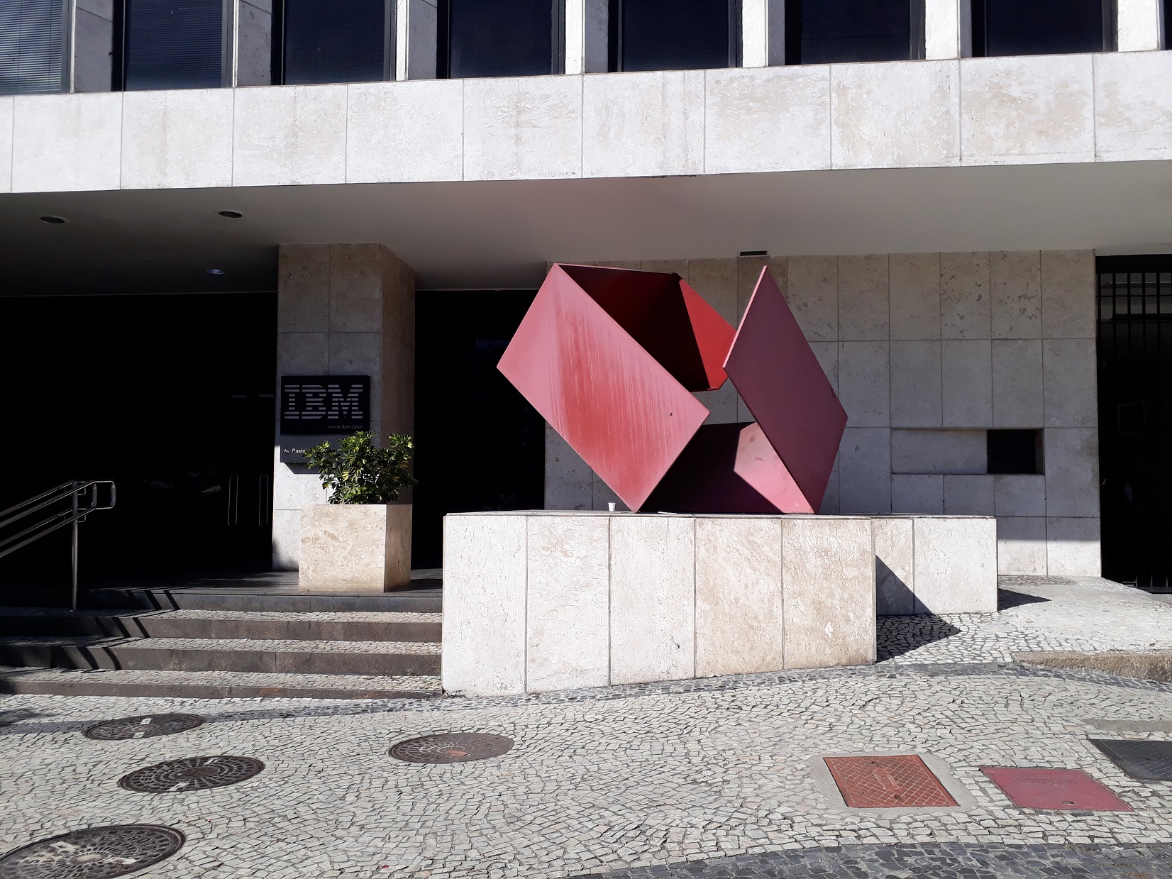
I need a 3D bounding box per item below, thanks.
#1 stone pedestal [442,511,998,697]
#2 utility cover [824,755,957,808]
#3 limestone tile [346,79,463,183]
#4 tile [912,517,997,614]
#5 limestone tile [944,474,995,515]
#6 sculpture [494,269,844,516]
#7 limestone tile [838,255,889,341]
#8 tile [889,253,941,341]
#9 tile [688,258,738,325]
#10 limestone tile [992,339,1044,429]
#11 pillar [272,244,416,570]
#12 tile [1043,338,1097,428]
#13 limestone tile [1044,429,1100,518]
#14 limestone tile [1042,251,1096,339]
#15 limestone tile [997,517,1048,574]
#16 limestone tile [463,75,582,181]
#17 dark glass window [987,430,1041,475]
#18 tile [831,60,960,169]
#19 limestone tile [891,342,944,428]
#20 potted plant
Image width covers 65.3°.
[{"bbox_3d":[1.292,1.278,8.072,4.312,1.283,3.500,0,-3,6],"label":"stone pedestal"},{"bbox_3d":[1.232,1.410,3.749,0.409,0.030,0.647,-3,-4,7],"label":"utility cover"},{"bbox_3d":[-1.546,-2.628,7.826,1.020,0.871,0.041,0,-3,5],"label":"limestone tile"},{"bbox_3d":[2.868,0.986,7.125,0.636,0.737,0.030,0,-2,6],"label":"tile"},{"bbox_3d":[4.125,0.608,9.894,0.540,0.442,0.030,0,-2,6],"label":"limestone tile"},{"bbox_3d":[0.788,-0.444,8.223,3.041,2.166,1.800,0,-3,6],"label":"sculpture"},{"bbox_3d":[3.466,-1.769,11.426,0.618,1.093,0.040,0,-3,6],"label":"limestone tile"},{"bbox_3d":[3.653,-1.579,10.161,0.556,0.976,0.041,0,-3,5],"label":"tile"},{"bbox_3d":[1.426,-1.566,10.246,0.559,0.959,0.030,0,-2,6],"label":"tile"},{"bbox_3d":[4.637,-0.601,9.825,0.523,0.953,0.030,0,-3,5],"label":"limestone tile"},{"bbox_3d":[-2.707,-0.326,10.407,1.147,3.506,1.229,0,-3,5],"label":"pillar"},{"bbox_3d":[5.883,-0.685,11.123,0.623,1.086,0.040,0,-3,6],"label":"tile"},{"bbox_3d":[5.167,0.348,9.729,0.547,0.949,0.030,0,-3,5],"label":"limestone tile"},{"bbox_3d":[5.172,-1.559,9.819,0.552,0.963,0.030,0,-3,5],"label":"limestone tile"},{"bbox_3d":[5.262,1.292,11.069,0.595,0.706,0.040,0,-3,6],"label":"limestone tile"},{"bbox_3d":[-0.531,-2.628,7.729,1.020,0.871,0.041,0,-3,5],"label":"limestone tile"},{"bbox_3d":[4.731,0.145,10.176,0.535,0.515,0.061,0,-3,5],"label":"dark glass window"},{"bbox_3d":[2.421,-2.539,7.165,0.984,0.841,0.030,0,-2,6],"label":"tile"},{"bbox_3d":[3.651,-0.609,10.118,0.557,0.966,0.041,0,-3,5],"label":"limestone tile"},{"bbox_3d":[-2.049,0.635,8.318,0.898,1.408,0.847,0,-3,5],"label":"potted plant"}]

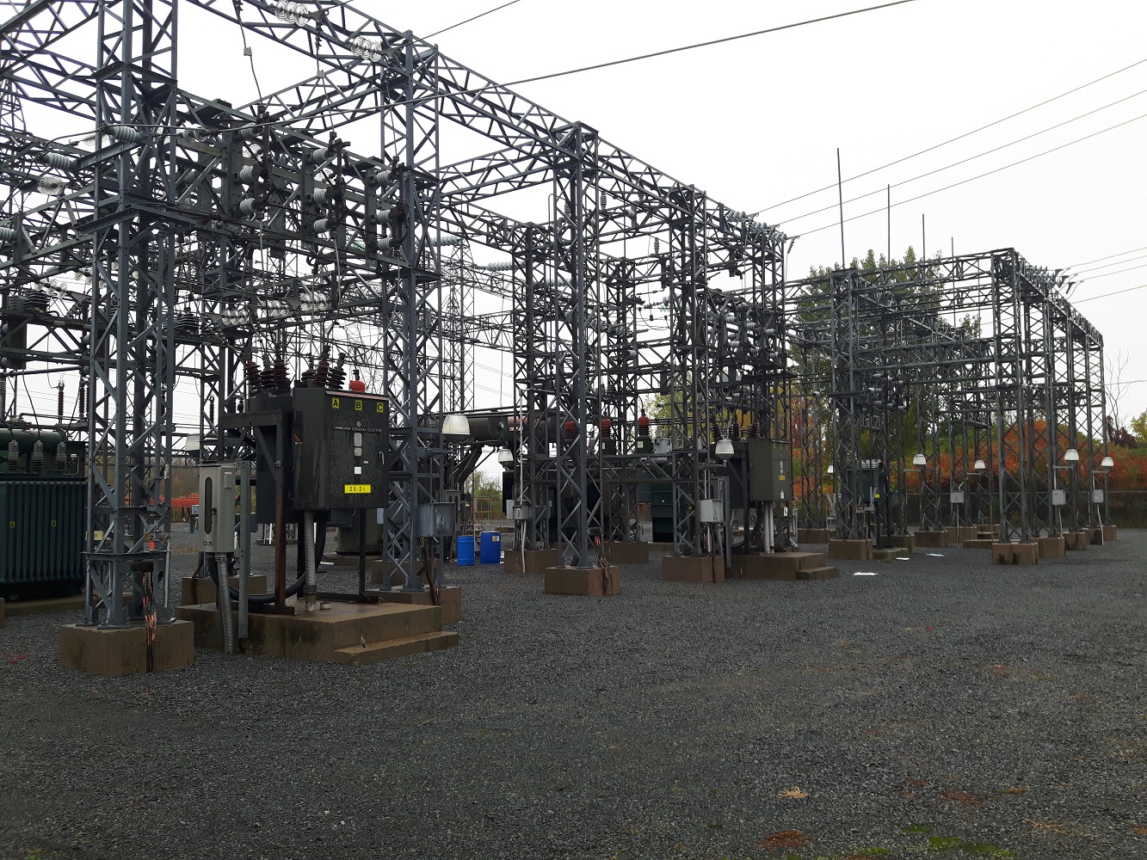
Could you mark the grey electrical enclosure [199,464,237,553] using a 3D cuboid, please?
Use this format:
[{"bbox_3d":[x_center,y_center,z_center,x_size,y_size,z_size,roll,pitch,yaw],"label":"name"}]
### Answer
[{"bbox_3d":[-4.177,0.928,12.024,0.360,1.010,0.245,-3,-4,33],"label":"grey electrical enclosure"}]

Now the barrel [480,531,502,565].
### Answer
[{"bbox_3d":[-2.356,3.344,29.100,0.585,0.920,0.585,-1,-4,0],"label":"barrel"}]

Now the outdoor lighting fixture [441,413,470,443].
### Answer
[{"bbox_3d":[-1.697,-0.023,14.850,0.405,0.420,0.405,-3,-4,33],"label":"outdoor lighting fixture"}]

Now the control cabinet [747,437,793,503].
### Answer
[{"bbox_3d":[4.409,0.926,23.126,0.580,1.360,1.030,-3,-4,33],"label":"control cabinet"}]

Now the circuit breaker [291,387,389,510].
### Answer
[{"bbox_3d":[-2.854,0.262,12.694,0.600,1.420,1.010,-3,-4,33],"label":"circuit breaker"}]

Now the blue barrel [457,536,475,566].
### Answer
[{"bbox_3d":[-2.957,3.338,28.300,0.485,0.810,0.485,-1,-4,0],"label":"blue barrel"}]

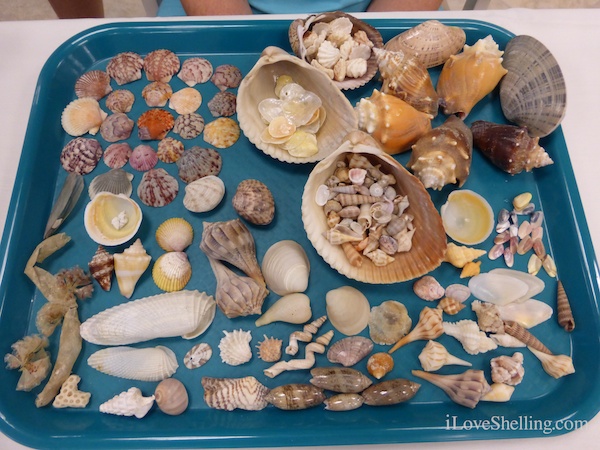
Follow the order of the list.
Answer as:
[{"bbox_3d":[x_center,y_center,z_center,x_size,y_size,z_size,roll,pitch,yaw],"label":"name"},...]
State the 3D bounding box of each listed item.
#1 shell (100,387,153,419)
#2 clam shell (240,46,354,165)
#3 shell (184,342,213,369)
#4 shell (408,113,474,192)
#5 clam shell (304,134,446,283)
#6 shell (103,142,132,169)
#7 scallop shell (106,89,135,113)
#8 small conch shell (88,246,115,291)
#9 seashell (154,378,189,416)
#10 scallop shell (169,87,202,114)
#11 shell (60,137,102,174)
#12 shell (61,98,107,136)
[{"bbox_3d":[-0.121,0.126,0.305,0.040,0.017,0.021,-14,72,-5],"label":"shell"},{"bbox_3d":[-0.004,-0.093,0.368,0.090,0.043,0.108,-23,72,-8],"label":"clam shell"},{"bbox_3d":[-0.076,0.097,0.321,0.017,0.007,0.022,43,76,13],"label":"shell"},{"bbox_3d":[0.122,-0.063,0.367,0.048,0.043,0.077,21,72,7],"label":"shell"},{"bbox_3d":[0.049,-0.010,0.339,0.097,0.048,0.124,-17,72,-7],"label":"clam shell"},{"bbox_3d":[-0.159,-0.062,0.375,0.023,0.007,0.026,43,76,13],"label":"shell"},{"bbox_3d":[-0.164,-0.115,0.394,0.025,0.009,0.026,-19,72,-7],"label":"scallop shell"},{"bbox_3d":[-0.154,0.033,0.337,0.019,0.017,0.038,-16,72,-6],"label":"small conch shell"},{"bbox_3d":[-0.091,0.122,0.307,0.024,0.017,0.023,9,71,2],"label":"seashell"},{"bbox_3d":[-0.108,-0.115,0.403,0.034,0.009,0.029,-21,72,-8],"label":"scallop shell"},{"bbox_3d":[-0.190,-0.062,0.373,0.034,0.010,0.035,34,74,11],"label":"shell"},{"bbox_3d":[-0.200,-0.100,0.396,0.042,0.011,0.037,24,72,8],"label":"shell"}]

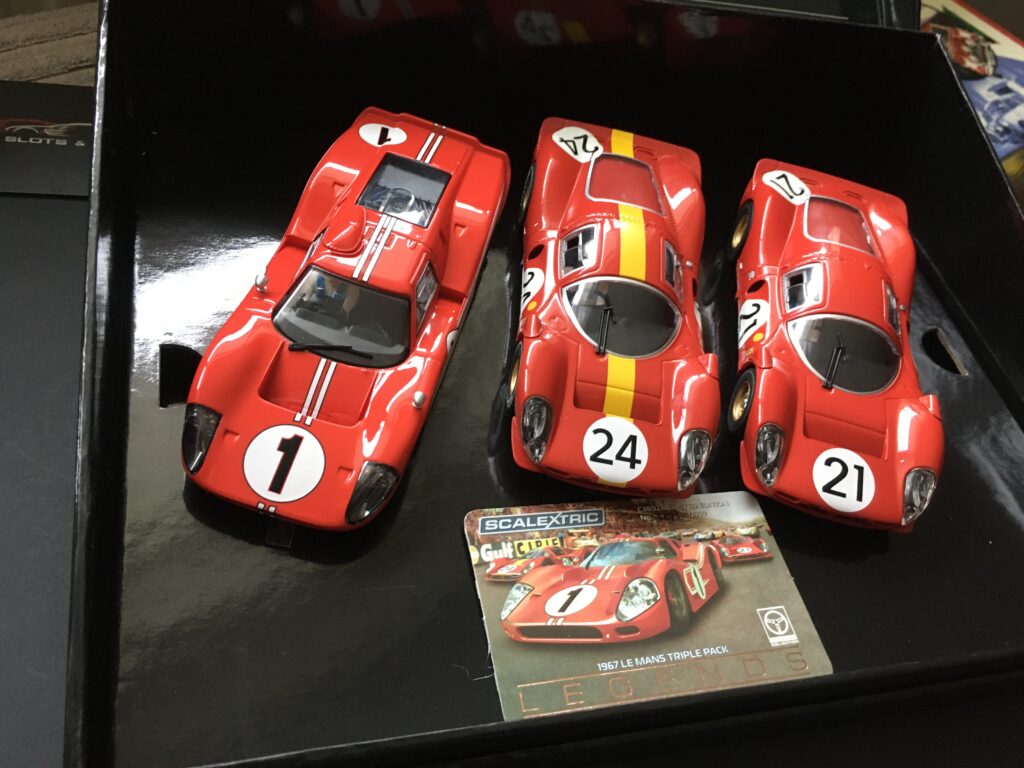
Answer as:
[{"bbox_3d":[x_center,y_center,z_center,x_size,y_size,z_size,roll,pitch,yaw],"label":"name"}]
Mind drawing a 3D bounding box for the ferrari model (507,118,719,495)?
[{"bbox_3d":[0.031,-0.029,0.250,0.058,0.032,0.131,11,51,-7],"label":"ferrari model"}]

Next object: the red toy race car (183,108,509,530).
[{"bbox_3d":[-0.039,-0.023,0.227,0.056,0.030,0.134,18,51,-2],"label":"red toy race car"}]

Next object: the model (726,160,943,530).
[{"bbox_3d":[0.098,-0.019,0.261,0.058,0.032,0.131,16,51,-3],"label":"model"}]

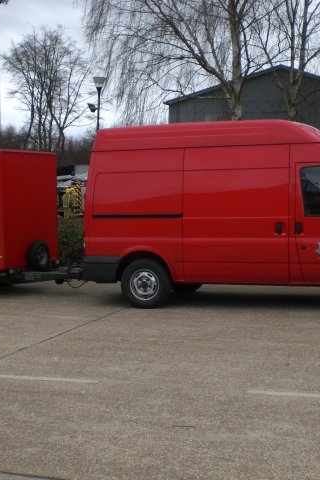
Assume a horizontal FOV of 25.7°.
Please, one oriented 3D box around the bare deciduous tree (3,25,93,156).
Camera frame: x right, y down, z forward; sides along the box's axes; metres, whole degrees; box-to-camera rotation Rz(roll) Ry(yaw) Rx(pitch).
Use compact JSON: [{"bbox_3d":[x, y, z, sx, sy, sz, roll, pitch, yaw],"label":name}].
[{"bbox_3d":[-8.723,-9.346,54.481,7.100,14.600,7.000,-1,4,0],"label":"bare deciduous tree"}]

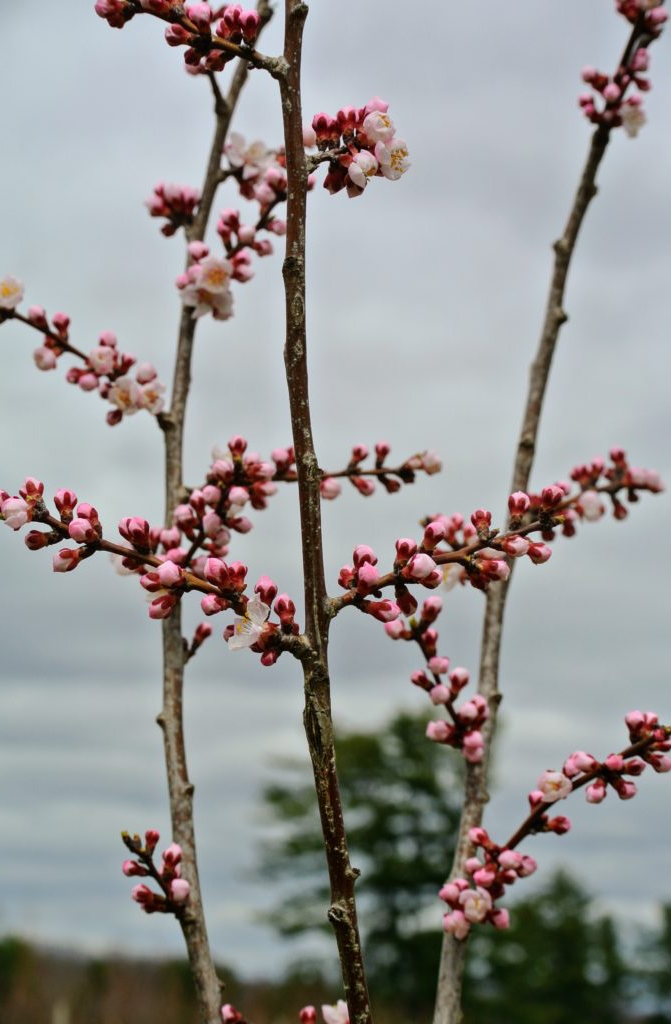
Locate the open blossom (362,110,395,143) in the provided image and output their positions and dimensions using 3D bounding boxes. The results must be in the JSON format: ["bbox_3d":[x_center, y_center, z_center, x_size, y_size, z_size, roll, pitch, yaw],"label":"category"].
[{"bbox_3d":[0.018,-0.161,1.190,0.013,0.013,0.013,6,-23,-30],"label":"open blossom"}]

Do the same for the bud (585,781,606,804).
[{"bbox_3d":[0.110,0.118,1.200,0.009,0.010,0.009,24,-27,0],"label":"bud"}]

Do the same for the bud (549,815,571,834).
[{"bbox_3d":[0.094,0.132,1.200,0.010,0.008,0.008,0,0,25],"label":"bud"}]

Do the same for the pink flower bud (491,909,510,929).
[{"bbox_3d":[0.070,0.172,1.200,0.010,0.009,0.009,43,0,13],"label":"pink flower bud"}]

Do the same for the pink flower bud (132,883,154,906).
[{"bbox_3d":[-0.089,0.176,1.310,0.011,0.009,0.009,40,0,-28],"label":"pink flower bud"}]

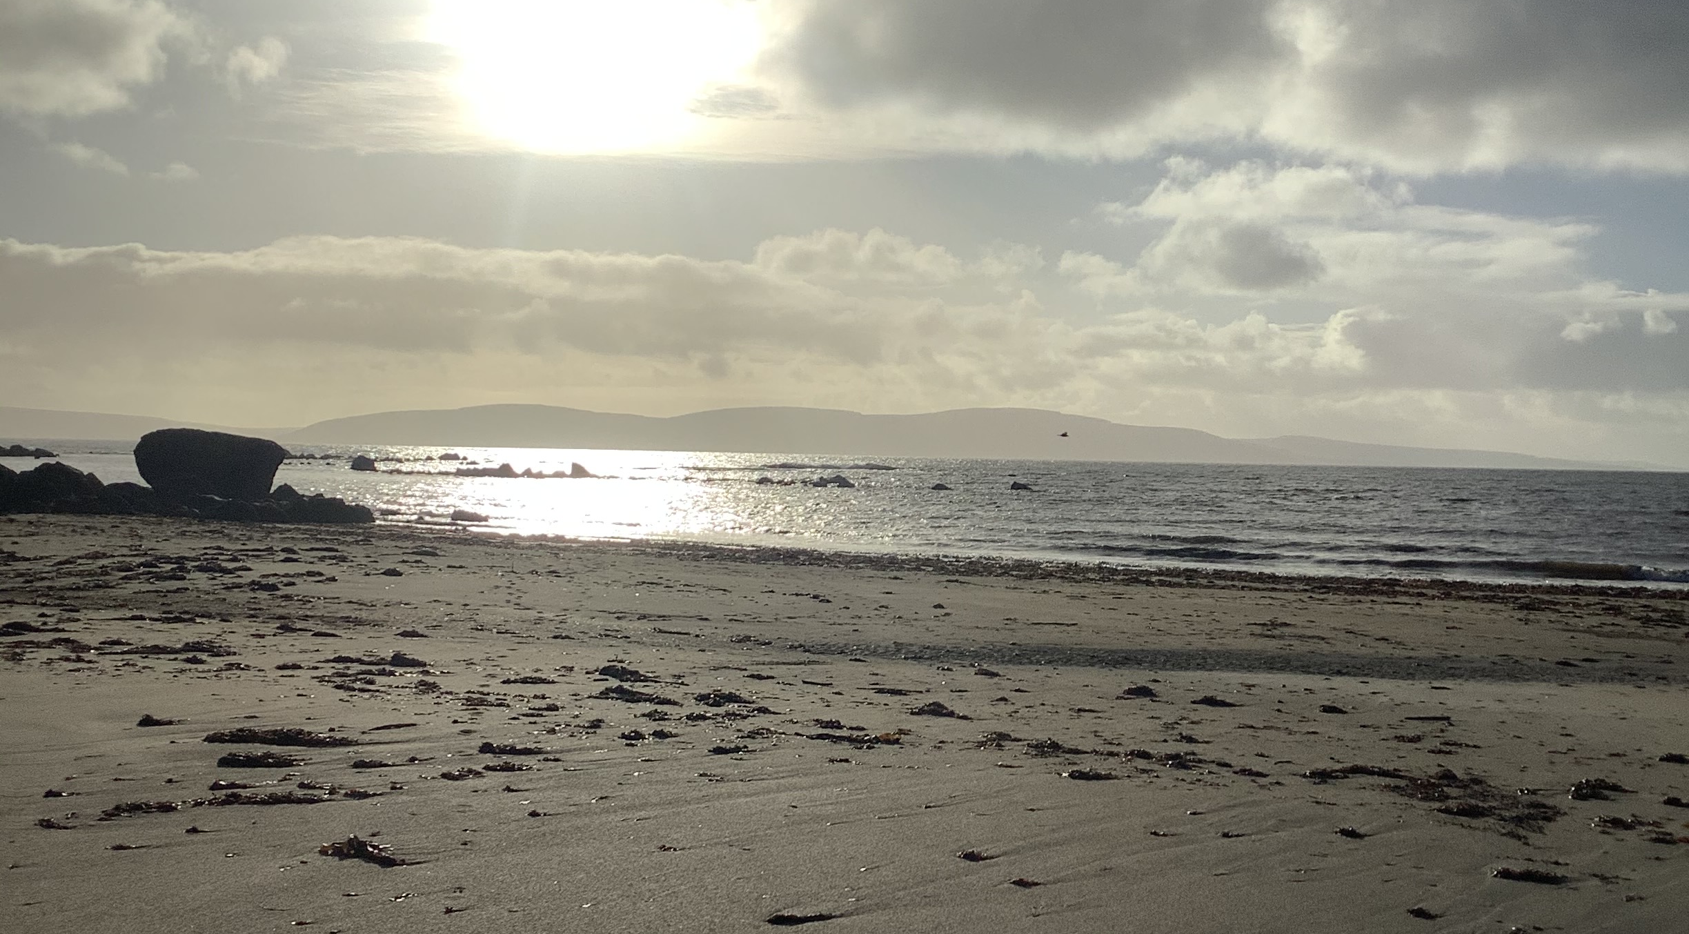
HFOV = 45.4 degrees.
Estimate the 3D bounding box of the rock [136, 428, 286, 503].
[{"bbox_3d":[-14.938,-0.021,47.500,3.400,1.850,2.500,1,0,-17],"label":"rock"}]

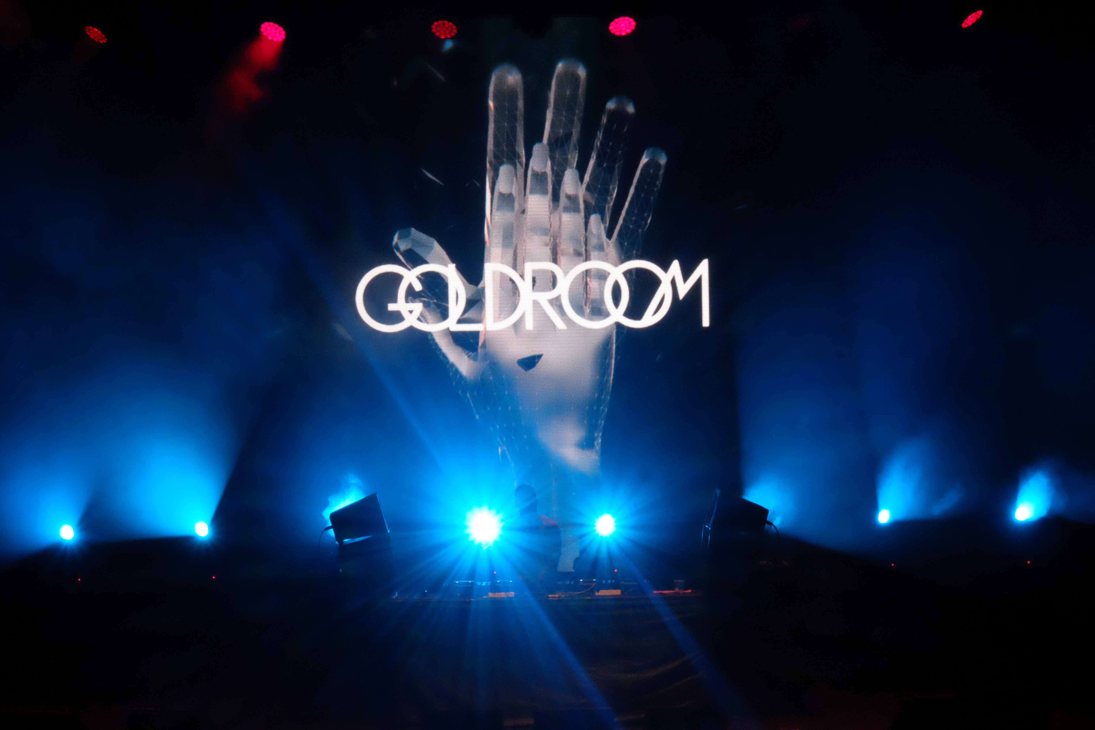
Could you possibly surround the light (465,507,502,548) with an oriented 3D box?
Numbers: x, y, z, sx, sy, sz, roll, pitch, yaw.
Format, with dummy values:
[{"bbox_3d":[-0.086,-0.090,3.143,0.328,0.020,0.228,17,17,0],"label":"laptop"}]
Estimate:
[{"bbox_3d":[-0.527,1.340,46.000,0.290,0.330,0.290,-1,-5,0],"label":"light"}]

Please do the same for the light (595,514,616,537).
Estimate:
[{"bbox_3d":[0.479,1.323,46.000,0.200,0.220,0.220,-1,-5,0],"label":"light"}]

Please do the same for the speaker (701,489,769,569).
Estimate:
[{"bbox_3d":[1.481,1.292,44.000,0.530,0.620,0.550,-1,0,-3],"label":"speaker"}]

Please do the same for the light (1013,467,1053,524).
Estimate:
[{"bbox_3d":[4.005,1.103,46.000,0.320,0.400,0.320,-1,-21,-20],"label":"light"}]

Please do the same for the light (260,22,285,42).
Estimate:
[{"bbox_3d":[-2.169,-2.705,44.536,0.230,0.230,0.190,-1,42,35],"label":"light"}]

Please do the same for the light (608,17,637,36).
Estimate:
[{"bbox_3d":[0.589,-2.752,44.541,0.230,0.190,0.230,-1,-44,-13],"label":"light"}]

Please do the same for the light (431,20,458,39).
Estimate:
[{"bbox_3d":[-0.819,-2.726,44.542,0.230,0.230,0.190,-1,44,12],"label":"light"}]

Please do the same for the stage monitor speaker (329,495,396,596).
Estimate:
[{"bbox_3d":[-1.468,1.407,44.000,0.500,0.780,0.550,-1,0,3],"label":"stage monitor speaker"}]

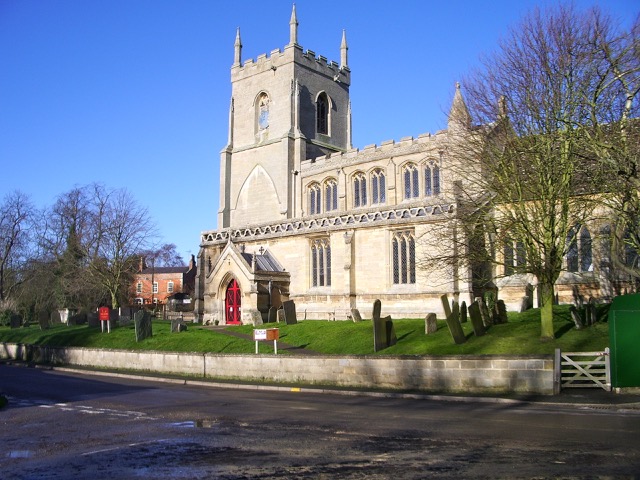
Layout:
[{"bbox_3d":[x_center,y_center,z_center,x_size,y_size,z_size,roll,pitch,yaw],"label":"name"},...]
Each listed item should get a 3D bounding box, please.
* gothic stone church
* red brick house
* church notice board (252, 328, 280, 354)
[{"bbox_3d":[6.770,-7.733,52.541,37.925,28.814,18.685,-5,-8,41],"label":"gothic stone church"},{"bbox_3d":[-25.869,7.931,109.863,10.200,10.200,6.300,-2,-7,20],"label":"red brick house"},{"bbox_3d":[-1.902,3.625,23.000,1.030,0.980,0.100,-3,-7,27],"label":"church notice board"}]

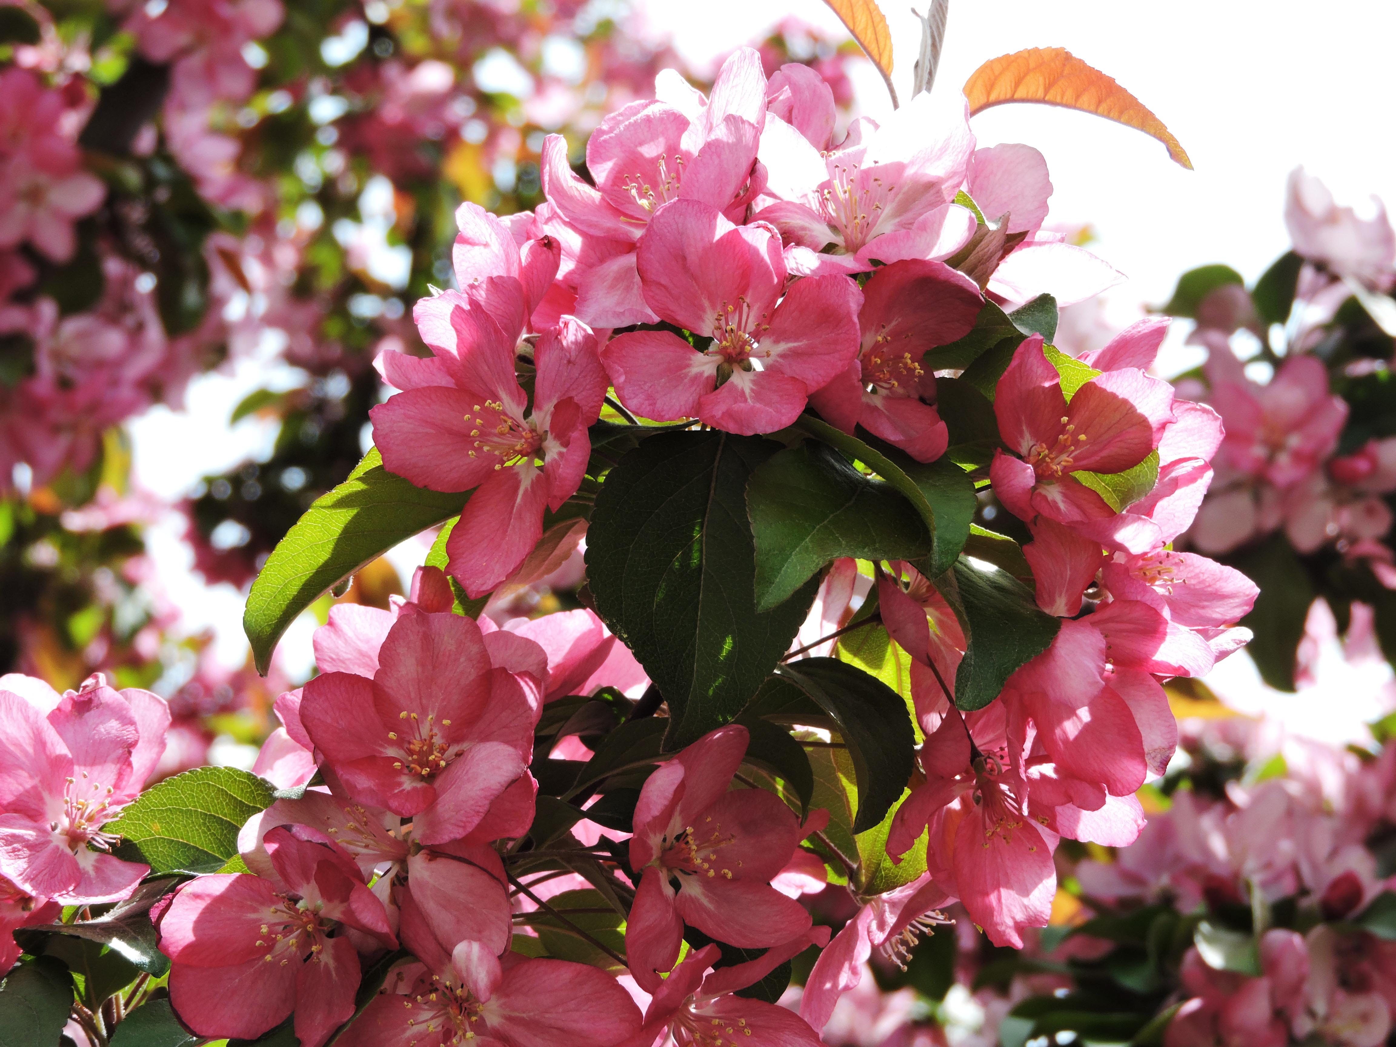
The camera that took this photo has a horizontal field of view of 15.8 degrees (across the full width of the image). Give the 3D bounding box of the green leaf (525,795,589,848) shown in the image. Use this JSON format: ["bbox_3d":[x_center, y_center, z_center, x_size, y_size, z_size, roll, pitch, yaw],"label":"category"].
[{"bbox_3d":[-0.025,0.052,0.880,0.014,0.011,0.009,0,-17,-6],"label":"green leaf"}]

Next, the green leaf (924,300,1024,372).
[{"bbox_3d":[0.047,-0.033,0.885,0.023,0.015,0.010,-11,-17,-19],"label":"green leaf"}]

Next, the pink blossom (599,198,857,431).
[{"bbox_3d":[0.006,-0.035,0.855,0.043,0.037,0.022,0,-21,-2],"label":"pink blossom"}]

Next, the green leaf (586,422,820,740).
[{"bbox_3d":[0.001,0.012,0.915,0.041,0.057,0.014,3,6,0],"label":"green leaf"}]

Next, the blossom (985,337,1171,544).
[{"bbox_3d":[0.070,-0.015,0.920,0.033,0.035,0.024,5,-20,-23],"label":"blossom"}]

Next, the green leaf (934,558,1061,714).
[{"bbox_3d":[0.051,0.019,0.855,0.021,0.026,0.013,2,-12,-14],"label":"green leaf"}]

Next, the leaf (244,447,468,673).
[{"bbox_3d":[-0.065,0.004,0.920,0.052,0.023,0.019,-39,0,1],"label":"leaf"}]

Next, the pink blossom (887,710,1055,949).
[{"bbox_3d":[0.047,0.052,0.858,0.028,0.036,0.025,2,36,-16],"label":"pink blossom"}]

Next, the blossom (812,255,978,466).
[{"bbox_3d":[0.035,-0.030,0.925,0.036,0.037,0.024,6,4,-24],"label":"blossom"}]

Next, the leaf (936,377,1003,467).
[{"bbox_3d":[0.046,-0.018,0.875,0.017,0.020,0.009,2,-6,-11],"label":"leaf"}]

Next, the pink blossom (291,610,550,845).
[{"bbox_3d":[-0.050,0.037,0.910,0.043,0.038,0.026,0,-18,0],"label":"pink blossom"}]

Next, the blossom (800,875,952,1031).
[{"bbox_3d":[0.031,0.074,0.875,0.020,0.035,0.034,42,5,18],"label":"blossom"}]

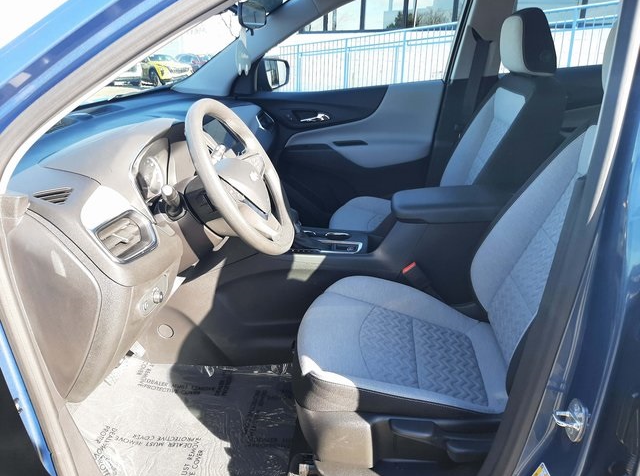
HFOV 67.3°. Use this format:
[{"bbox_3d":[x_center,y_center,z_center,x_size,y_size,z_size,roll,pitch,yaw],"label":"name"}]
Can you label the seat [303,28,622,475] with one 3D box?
[{"bbox_3d":[0.324,0.003,1.059,0.798,0.946,0.532,0,23,6],"label":"seat"}]

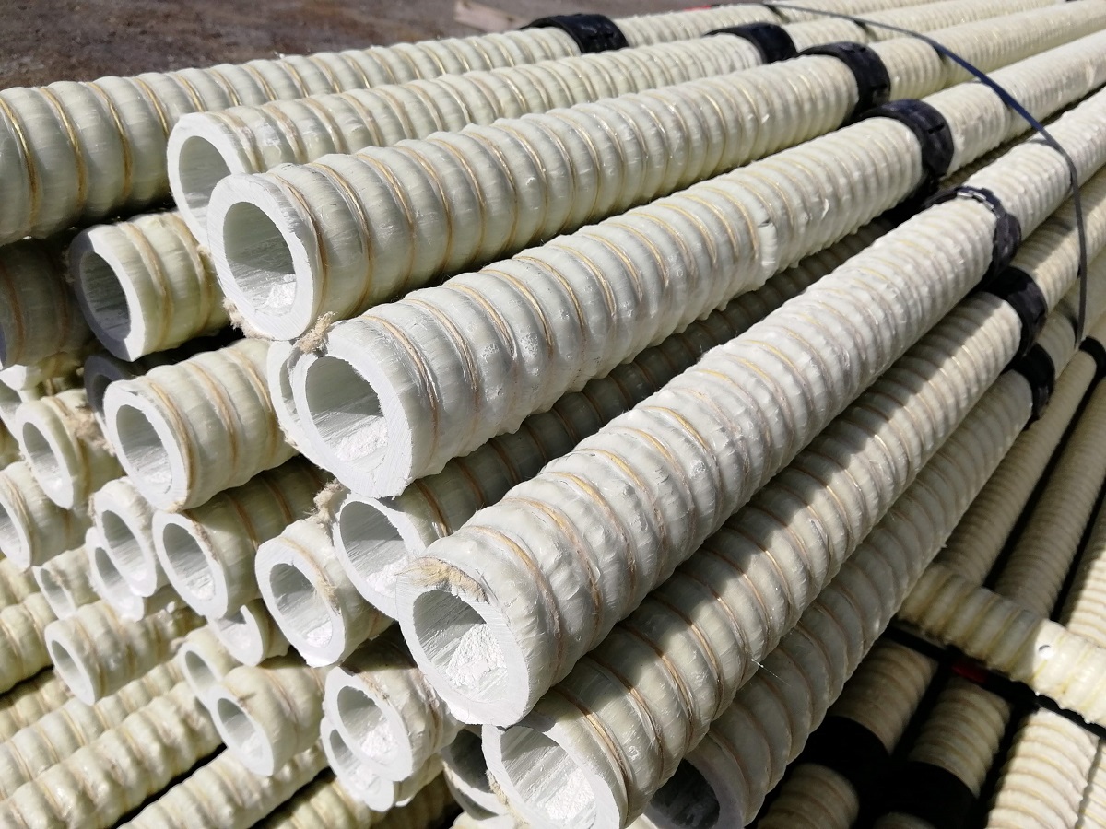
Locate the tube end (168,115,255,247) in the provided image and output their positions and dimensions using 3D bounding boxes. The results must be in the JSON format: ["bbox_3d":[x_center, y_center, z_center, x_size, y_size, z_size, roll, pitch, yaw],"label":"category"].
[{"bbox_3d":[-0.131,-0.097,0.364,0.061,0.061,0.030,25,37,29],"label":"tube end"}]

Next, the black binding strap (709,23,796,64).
[{"bbox_3d":[0.153,-0.275,0.694,0.070,0.070,0.058,25,37,29],"label":"black binding strap"}]

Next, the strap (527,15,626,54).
[{"bbox_3d":[0.014,-0.253,0.632,0.070,0.070,0.058,25,38,30],"label":"strap"}]

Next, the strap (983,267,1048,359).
[{"bbox_3d":[0.327,-0.070,0.652,0.070,0.070,0.058,26,37,31],"label":"strap"}]

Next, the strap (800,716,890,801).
[{"bbox_3d":[0.249,0.314,0.754,0.070,0.070,0.058,25,32,30],"label":"strap"}]

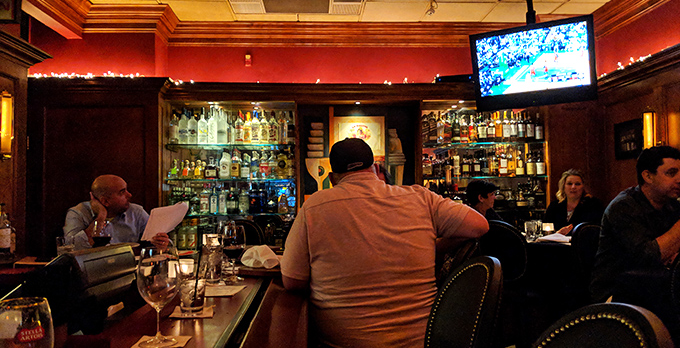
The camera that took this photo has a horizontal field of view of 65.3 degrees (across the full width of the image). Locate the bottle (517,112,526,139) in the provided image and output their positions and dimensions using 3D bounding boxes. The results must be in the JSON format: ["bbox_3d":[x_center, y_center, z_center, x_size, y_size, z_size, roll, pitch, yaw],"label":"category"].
[{"bbox_3d":[1.785,-0.467,5.210,0.080,0.295,0.080,-1,-2,-2],"label":"bottle"}]

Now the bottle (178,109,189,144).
[{"bbox_3d":[-1.505,-0.457,5.100,0.086,0.343,0.086,-1,-2,-2],"label":"bottle"}]

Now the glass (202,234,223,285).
[{"bbox_3d":[-0.514,0.345,2.155,0.083,0.187,0.083,0,-2,-3],"label":"glass"}]

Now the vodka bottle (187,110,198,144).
[{"bbox_3d":[-1.396,-0.452,5.050,0.090,0.333,0.090,0,-2,-2],"label":"vodka bottle"}]

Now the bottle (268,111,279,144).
[{"bbox_3d":[-0.652,-0.453,5.200,0.086,0.310,0.086,0,-2,-3],"label":"bottle"}]

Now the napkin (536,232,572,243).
[{"bbox_3d":[1.559,0.470,3.864,0.240,0.050,0.210,-1,-2,22],"label":"napkin"}]

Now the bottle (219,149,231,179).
[{"bbox_3d":[-1.125,-0.091,5.200,0.098,0.290,0.090,0,-2,-3],"label":"bottle"}]

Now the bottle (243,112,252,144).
[{"bbox_3d":[-0.883,-0.442,5.076,0.081,0.306,0.081,0,-2,-2],"label":"bottle"}]

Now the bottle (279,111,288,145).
[{"bbox_3d":[-0.543,-0.444,5.093,0.084,0.313,0.084,0,-2,-2],"label":"bottle"}]

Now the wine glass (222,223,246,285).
[{"bbox_3d":[-0.434,0.325,2.190,0.094,0.226,0.094,0,-2,-2],"label":"wine glass"}]

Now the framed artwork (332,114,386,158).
[{"bbox_3d":[0.191,-0.356,5.320,0.510,0.440,0.035,0,-2,-3],"label":"framed artwork"}]

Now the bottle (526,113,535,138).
[{"bbox_3d":[1.873,-0.457,5.210,0.080,0.285,0.080,-1,-2,-2],"label":"bottle"}]

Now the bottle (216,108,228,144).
[{"bbox_3d":[-1.134,-0.453,5.117,0.090,0.345,0.088,-1,-1,-3],"label":"bottle"}]

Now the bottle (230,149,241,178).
[{"bbox_3d":[-1.006,-0.097,5.120,0.088,0.280,0.084,-1,-2,-2],"label":"bottle"}]

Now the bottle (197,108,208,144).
[{"bbox_3d":[-1.303,-0.460,5.055,0.090,0.348,0.090,0,-2,-2],"label":"bottle"}]

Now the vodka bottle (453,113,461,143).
[{"bbox_3d":[1.151,-0.450,5.251,0.083,0.298,0.083,-1,-1,-3],"label":"vodka bottle"}]

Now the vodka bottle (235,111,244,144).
[{"bbox_3d":[-0.958,-0.449,5.072,0.083,0.320,0.083,0,-2,-2],"label":"vodka bottle"}]

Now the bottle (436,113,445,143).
[{"bbox_3d":[0.984,-0.452,5.169,0.078,0.309,0.078,0,-2,-2],"label":"bottle"}]

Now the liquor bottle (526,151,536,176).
[{"bbox_3d":[1.878,-0.101,5.210,0.085,0.255,0.082,-1,-2,-2],"label":"liquor bottle"}]

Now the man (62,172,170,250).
[{"bbox_3d":[-1.420,0.644,3.325,0.680,1.280,0.720,1,-3,-22],"label":"man"}]

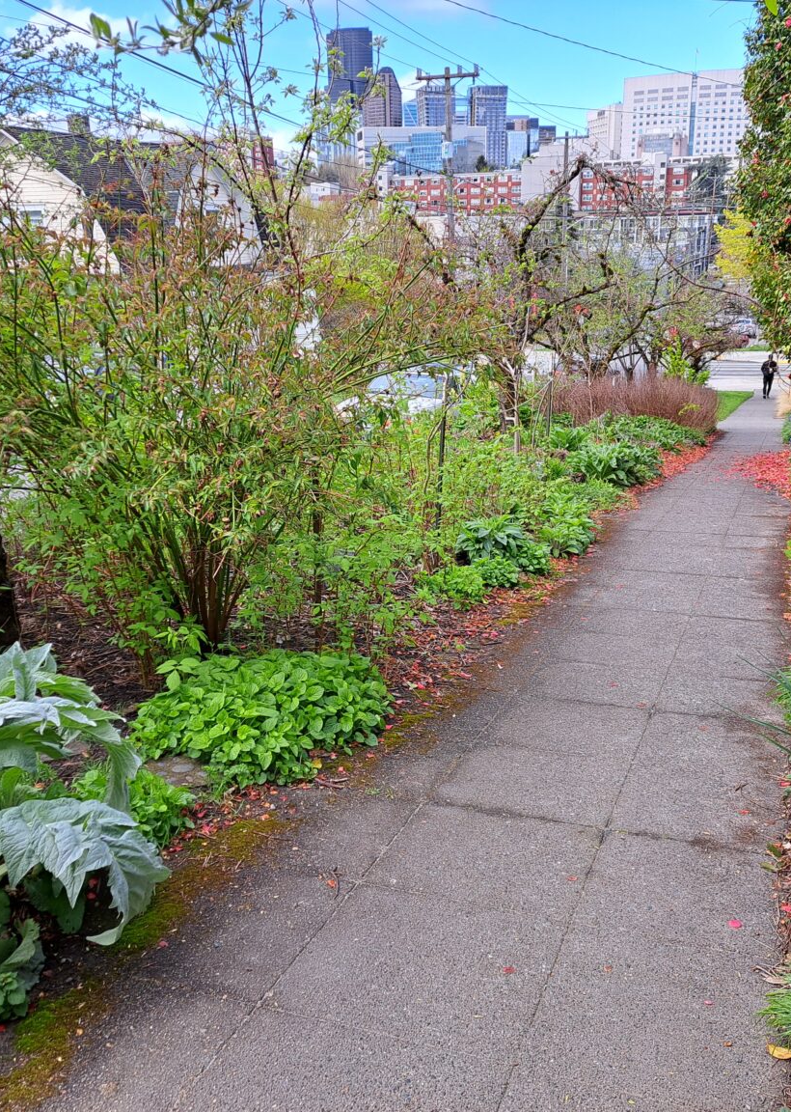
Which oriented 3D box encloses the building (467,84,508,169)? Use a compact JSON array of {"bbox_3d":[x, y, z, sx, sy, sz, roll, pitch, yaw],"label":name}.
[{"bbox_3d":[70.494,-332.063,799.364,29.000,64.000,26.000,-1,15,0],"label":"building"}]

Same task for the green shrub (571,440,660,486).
[{"bbox_3d":[2.903,-1.247,13.514,0.920,0.430,1.250,4,16,20],"label":"green shrub"}]

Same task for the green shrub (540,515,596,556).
[{"bbox_3d":[1.368,-0.174,8.225,0.420,0.270,0.450,4,16,20],"label":"green shrub"}]

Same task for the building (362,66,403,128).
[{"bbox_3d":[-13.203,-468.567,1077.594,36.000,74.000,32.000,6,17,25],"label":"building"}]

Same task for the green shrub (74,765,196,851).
[{"bbox_3d":[-0.800,0.772,3.343,0.330,0.190,0.330,4,16,20],"label":"green shrub"}]

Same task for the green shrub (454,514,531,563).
[{"bbox_3d":[0.771,-0.142,7.912,0.520,0.310,0.500,4,16,20],"label":"green shrub"}]

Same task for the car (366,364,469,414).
[{"bbox_3d":[0.500,-2.780,18.800,1.800,1.500,4.500,5,12,20],"label":"car"}]

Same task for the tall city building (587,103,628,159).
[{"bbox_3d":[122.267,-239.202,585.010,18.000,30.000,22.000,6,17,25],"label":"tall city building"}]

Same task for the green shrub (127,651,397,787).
[{"bbox_3d":[-0.491,0.587,4.066,0.860,0.290,0.820,-1,15,0],"label":"green shrub"}]

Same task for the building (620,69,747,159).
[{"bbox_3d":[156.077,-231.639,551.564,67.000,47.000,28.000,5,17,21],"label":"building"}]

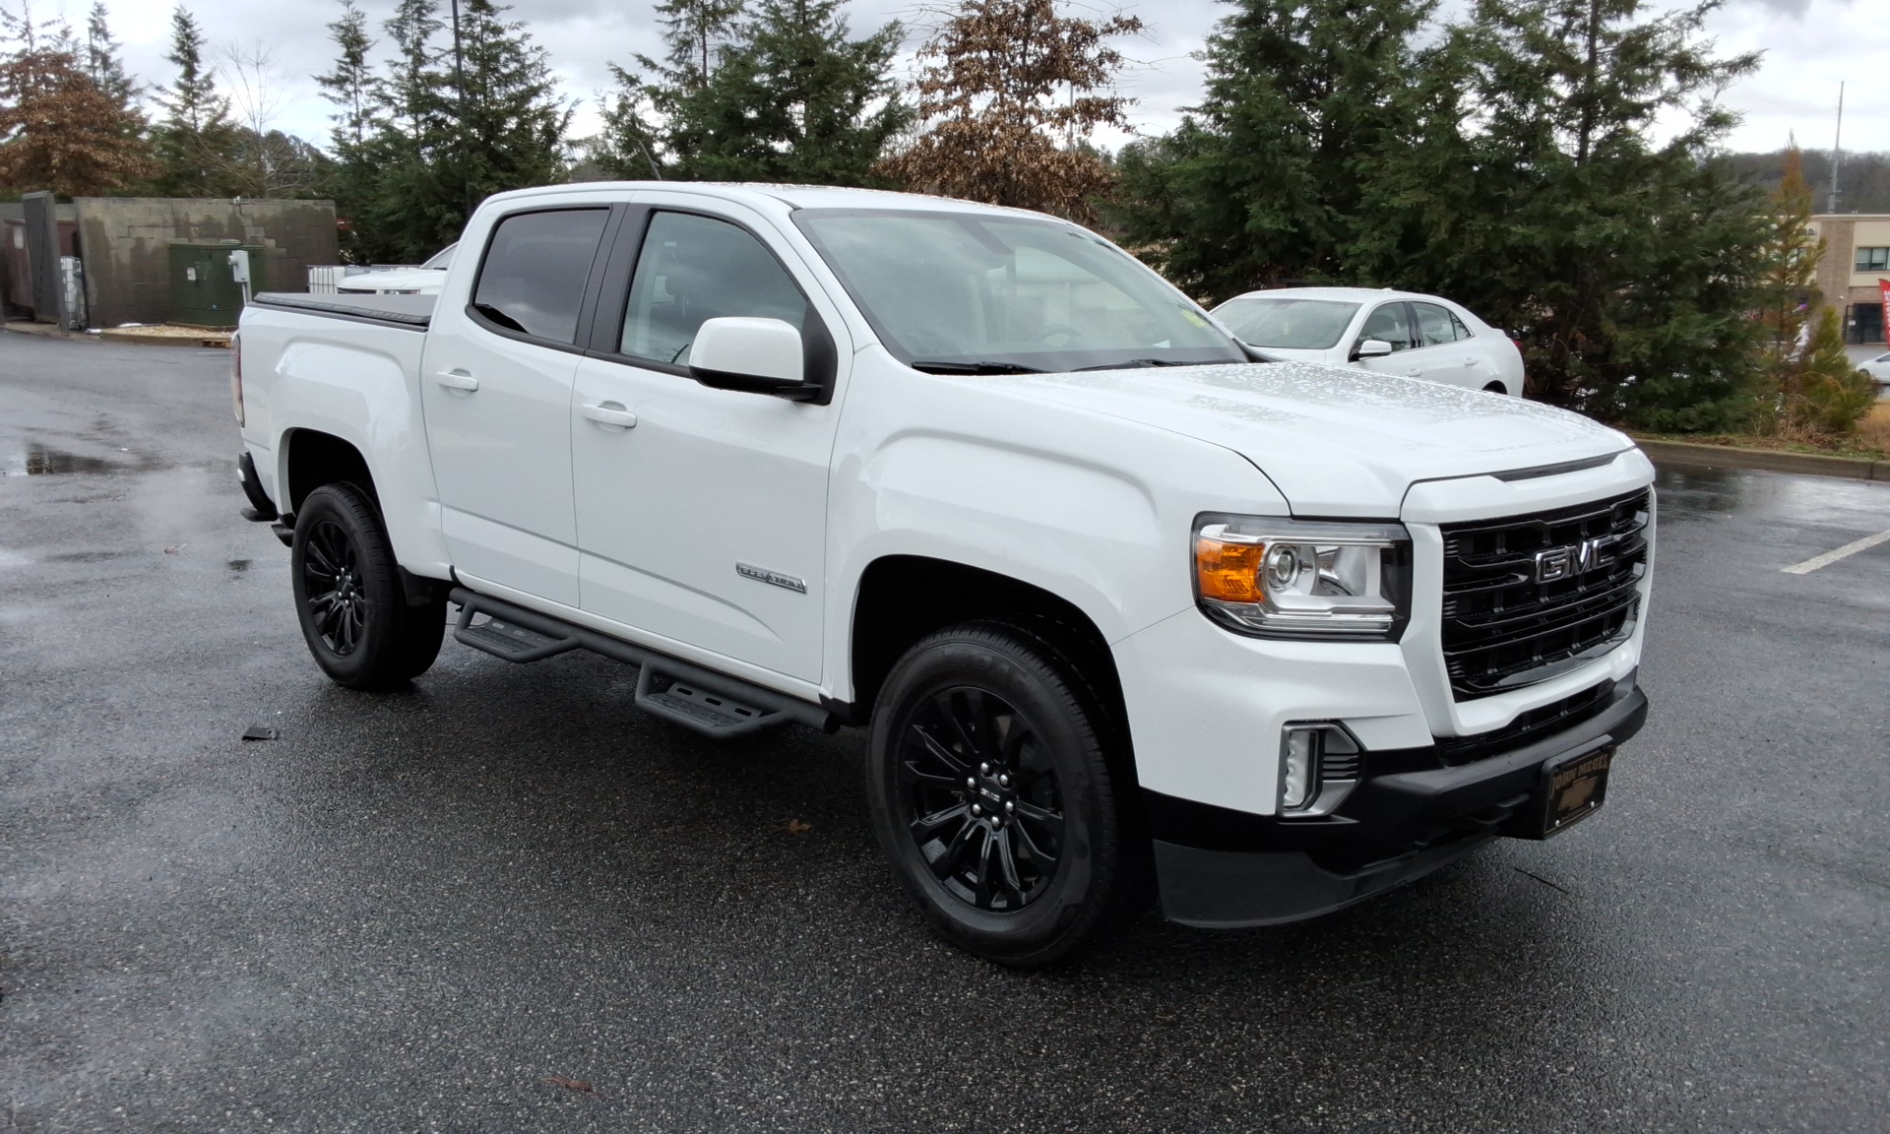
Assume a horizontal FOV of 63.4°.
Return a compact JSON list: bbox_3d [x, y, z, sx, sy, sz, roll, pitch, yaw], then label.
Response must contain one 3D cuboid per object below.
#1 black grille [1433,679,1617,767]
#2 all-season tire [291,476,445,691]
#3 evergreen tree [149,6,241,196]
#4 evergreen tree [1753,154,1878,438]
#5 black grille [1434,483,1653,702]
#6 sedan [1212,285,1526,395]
[{"bbox_3d":[1.291,0.320,3.289,0.890,0.120,0.110,-9,14,-44],"label":"black grille"},{"bbox_3d":[-2.123,0.058,5.613,0.270,0.775,0.775,-8,13,-44],"label":"all-season tire"},{"bbox_3d":[-19.823,-10.673,40.701,2.900,8.100,2.900,-4,11,-25],"label":"evergreen tree"},{"bbox_3d":[8.176,-2.657,14.636,1.250,2.720,1.250,6,11,28],"label":"evergreen tree"},{"bbox_3d":[1.287,0.044,3.230,0.990,0.355,0.110,-8,13,-44],"label":"black grille"},{"bbox_3d":[3.300,-1.650,13.240,1.850,1.460,4.860,9,13,43],"label":"sedan"}]

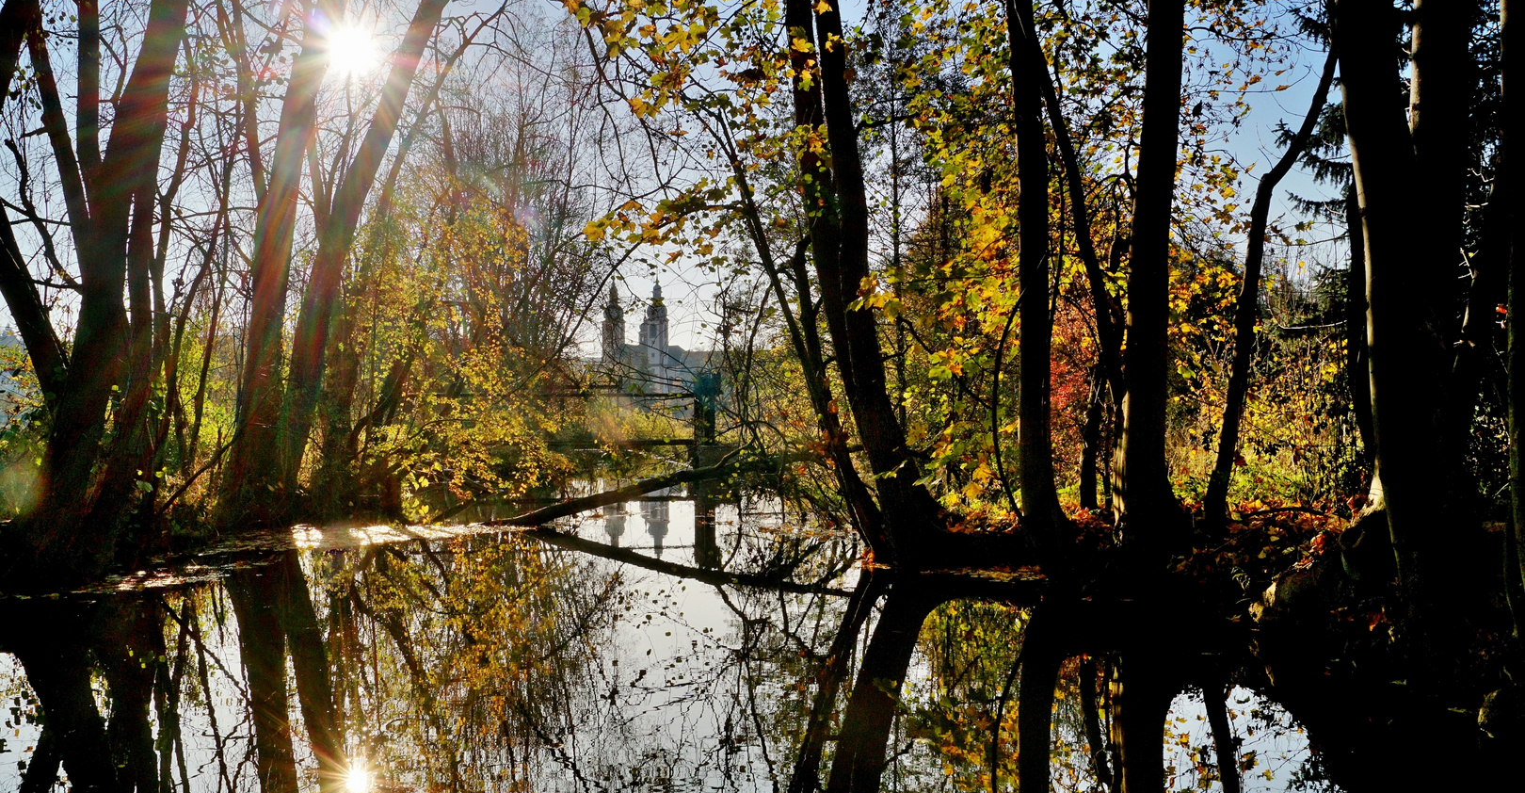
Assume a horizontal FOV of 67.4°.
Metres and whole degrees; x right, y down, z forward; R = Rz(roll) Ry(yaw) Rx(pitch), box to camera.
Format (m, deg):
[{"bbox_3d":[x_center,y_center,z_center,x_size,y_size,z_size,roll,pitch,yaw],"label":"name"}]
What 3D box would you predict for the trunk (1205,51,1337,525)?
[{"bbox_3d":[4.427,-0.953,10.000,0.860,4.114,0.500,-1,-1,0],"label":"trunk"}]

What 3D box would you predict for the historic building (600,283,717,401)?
[{"bbox_3d":[-41.762,-18.814,470.000,27.000,51.892,49.038,-1,-1,25],"label":"historic building"}]

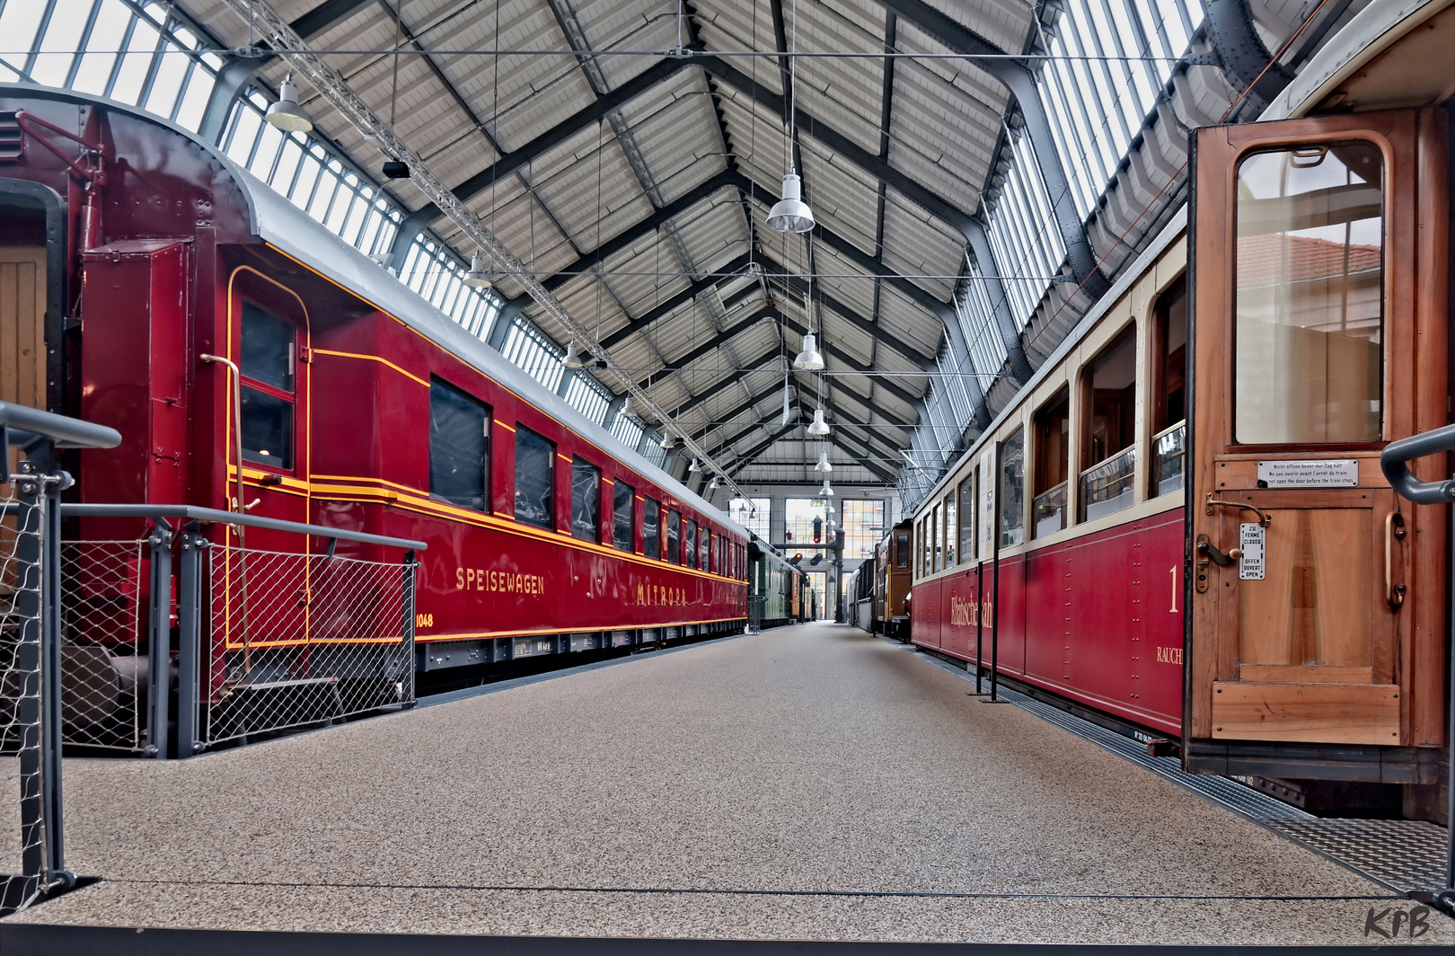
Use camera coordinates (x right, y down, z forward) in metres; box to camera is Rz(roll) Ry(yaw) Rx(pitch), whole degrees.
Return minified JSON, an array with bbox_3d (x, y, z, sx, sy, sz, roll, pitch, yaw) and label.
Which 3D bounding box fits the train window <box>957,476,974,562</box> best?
[{"bbox_3d":[2.877,0.515,11.720,0.070,1.010,1.240,-1,-6,6],"label":"train window"}]

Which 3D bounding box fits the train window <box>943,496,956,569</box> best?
[{"bbox_3d":[3.023,0.751,13.200,0.070,1.010,1.230,-1,-6,6],"label":"train window"}]

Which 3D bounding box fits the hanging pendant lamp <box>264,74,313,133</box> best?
[{"bbox_3d":[-5.199,-4.456,11.500,0.490,0.560,0.490,-1,-6,7],"label":"hanging pendant lamp"}]

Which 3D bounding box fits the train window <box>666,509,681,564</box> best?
[{"bbox_3d":[-0.886,0.988,16.357,0.070,0.900,1.140,-1,-6,8],"label":"train window"}]

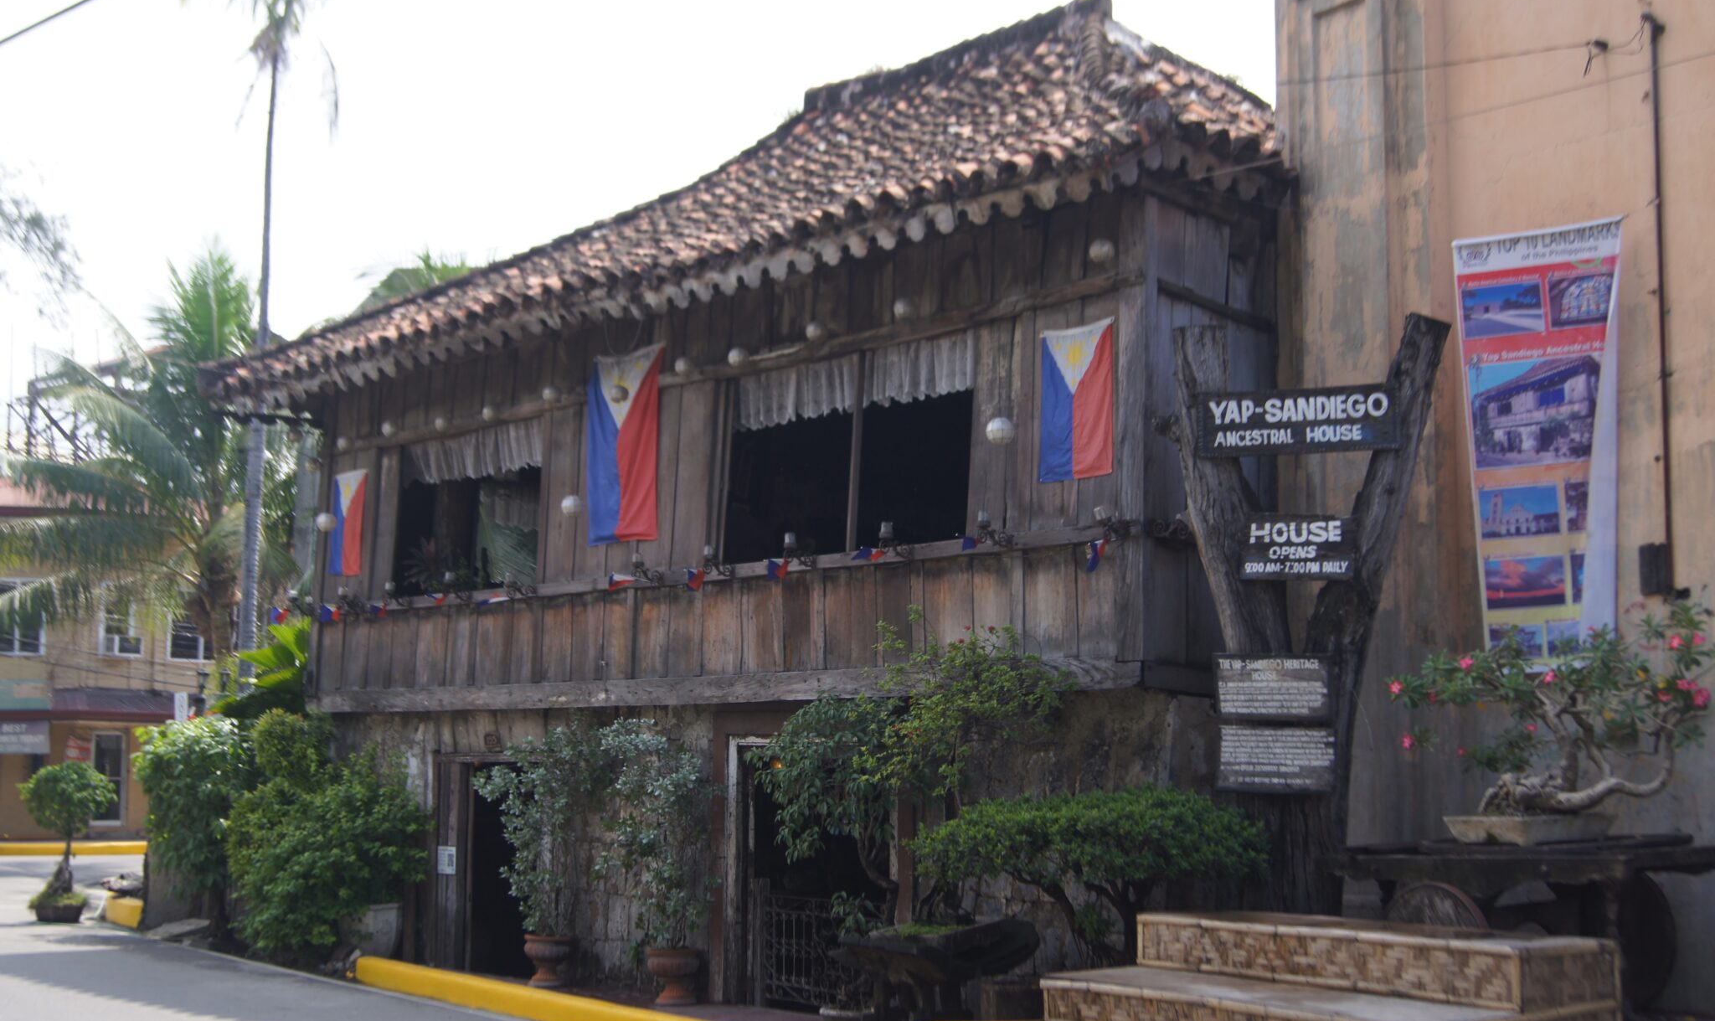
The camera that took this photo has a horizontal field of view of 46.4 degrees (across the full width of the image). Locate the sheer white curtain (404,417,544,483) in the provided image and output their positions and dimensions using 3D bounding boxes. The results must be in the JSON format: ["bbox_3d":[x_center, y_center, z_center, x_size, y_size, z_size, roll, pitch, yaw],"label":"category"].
[{"bbox_3d":[-3.325,-0.482,17.230,0.100,0.370,2.122,8,-11,-44],"label":"sheer white curtain"}]

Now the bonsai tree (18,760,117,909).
[{"bbox_3d":[-8.836,3.708,22.400,1.100,1.830,1.050,5,-9,-21],"label":"bonsai tree"}]

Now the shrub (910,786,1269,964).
[{"bbox_3d":[1.272,2.027,11.000,1.500,1.022,2.100,8,-11,-44],"label":"shrub"}]

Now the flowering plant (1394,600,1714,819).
[{"bbox_3d":[3.580,1.022,10.300,1.600,1.120,1.250,-1,-9,19],"label":"flowering plant"}]

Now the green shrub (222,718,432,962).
[{"bbox_3d":[-4.757,2.927,17.900,1.350,2.130,1.800,9,-11,-42],"label":"green shrub"}]

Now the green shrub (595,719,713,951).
[{"bbox_3d":[-1.411,2.246,13.850,0.750,1.599,0.950,8,-11,-44],"label":"green shrub"}]

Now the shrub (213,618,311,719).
[{"bbox_3d":[-5.899,1.566,19.800,1.100,1.100,1.050,4,-9,-16],"label":"shrub"}]

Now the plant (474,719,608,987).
[{"bbox_3d":[-2.370,2.555,14.950,0.800,1.984,1.100,8,-11,-44],"label":"plant"}]

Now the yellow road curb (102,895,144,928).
[{"bbox_3d":[-7.779,4.263,21.200,0.350,0.250,1.100,8,-11,-44],"label":"yellow road curb"}]

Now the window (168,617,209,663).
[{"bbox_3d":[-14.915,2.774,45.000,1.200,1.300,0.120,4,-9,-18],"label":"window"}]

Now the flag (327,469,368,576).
[{"bbox_3d":[-4.789,0.124,18.809,0.040,0.970,0.570,9,-11,-42],"label":"flag"}]

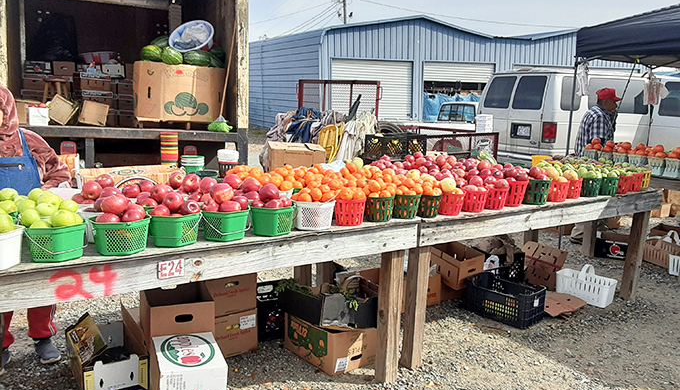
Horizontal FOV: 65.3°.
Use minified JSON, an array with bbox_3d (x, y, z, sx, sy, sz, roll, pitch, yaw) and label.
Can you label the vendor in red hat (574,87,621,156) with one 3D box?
[{"bbox_3d":[2.584,-0.290,5.426,0.450,1.650,0.520,5,12,20],"label":"vendor in red hat"}]

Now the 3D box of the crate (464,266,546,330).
[{"bbox_3d":[1.270,0.790,4.045,0.320,0.251,0.473,-7,14,-41],"label":"crate"}]

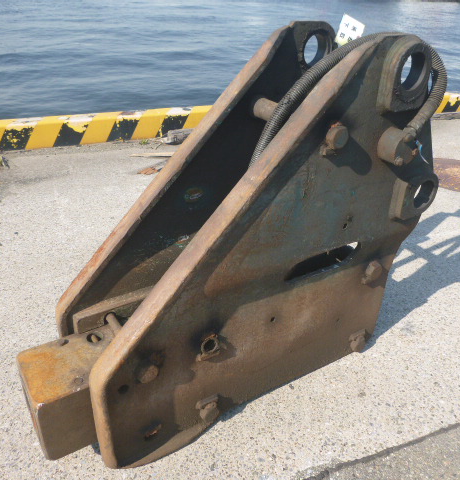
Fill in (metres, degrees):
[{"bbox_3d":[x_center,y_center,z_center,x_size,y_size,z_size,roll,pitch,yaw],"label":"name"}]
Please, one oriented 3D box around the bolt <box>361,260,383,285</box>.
[{"bbox_3d":[0.457,0.105,1.494,0.057,0.060,0.038,-15,34,-28],"label":"bolt"}]

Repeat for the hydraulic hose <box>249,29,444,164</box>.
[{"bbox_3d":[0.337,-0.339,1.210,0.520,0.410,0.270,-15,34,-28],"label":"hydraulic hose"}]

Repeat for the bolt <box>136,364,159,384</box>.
[{"bbox_3d":[-0.210,0.342,1.175,0.050,0.050,0.028,-15,34,-28],"label":"bolt"}]

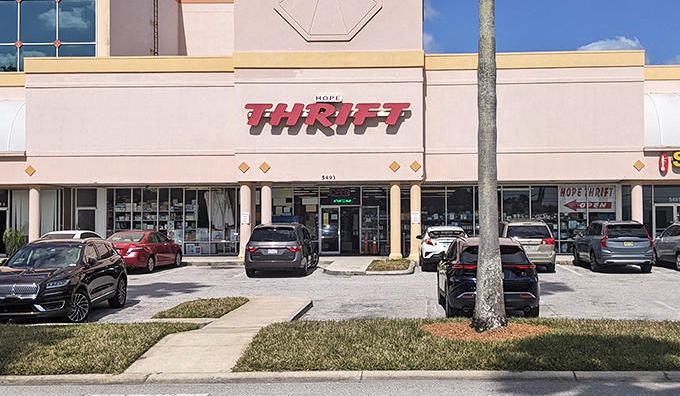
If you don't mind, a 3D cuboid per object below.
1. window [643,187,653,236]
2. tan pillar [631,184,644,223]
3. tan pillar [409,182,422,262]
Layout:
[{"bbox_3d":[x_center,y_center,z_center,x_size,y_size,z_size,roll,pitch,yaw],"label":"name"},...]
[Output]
[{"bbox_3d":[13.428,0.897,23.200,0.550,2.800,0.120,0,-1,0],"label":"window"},{"bbox_3d":[12.888,1.019,23.000,0.520,3.339,0.520,0,-1,0],"label":"tan pillar"},{"bbox_3d":[3.244,0.997,22.850,0.520,3.416,0.520,0,-1,0],"label":"tan pillar"}]

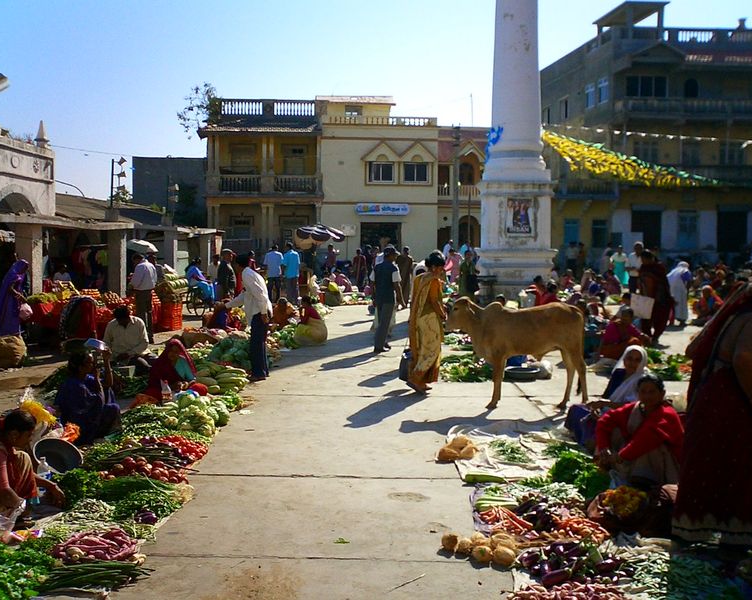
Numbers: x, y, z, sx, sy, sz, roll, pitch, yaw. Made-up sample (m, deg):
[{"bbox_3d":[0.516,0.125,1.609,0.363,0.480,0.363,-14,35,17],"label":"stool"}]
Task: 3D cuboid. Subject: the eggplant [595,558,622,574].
[{"bbox_3d":[1.165,1.336,4.285,0.150,0.070,0.070,-7,6,-20],"label":"eggplant"}]

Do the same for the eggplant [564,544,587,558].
[{"bbox_3d":[1.066,1.347,4.580,0.130,0.075,0.075,-1,4,-6],"label":"eggplant"}]

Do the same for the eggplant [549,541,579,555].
[{"bbox_3d":[0.992,1.309,4.524,0.160,0.070,0.070,-7,6,-20],"label":"eggplant"}]

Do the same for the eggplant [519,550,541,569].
[{"bbox_3d":[0.789,1.333,4.393,0.135,0.072,0.072,-9,8,-34],"label":"eggplant"}]

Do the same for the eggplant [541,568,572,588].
[{"bbox_3d":[0.883,1.358,4.184,0.175,0.070,0.070,-13,11,-37],"label":"eggplant"}]

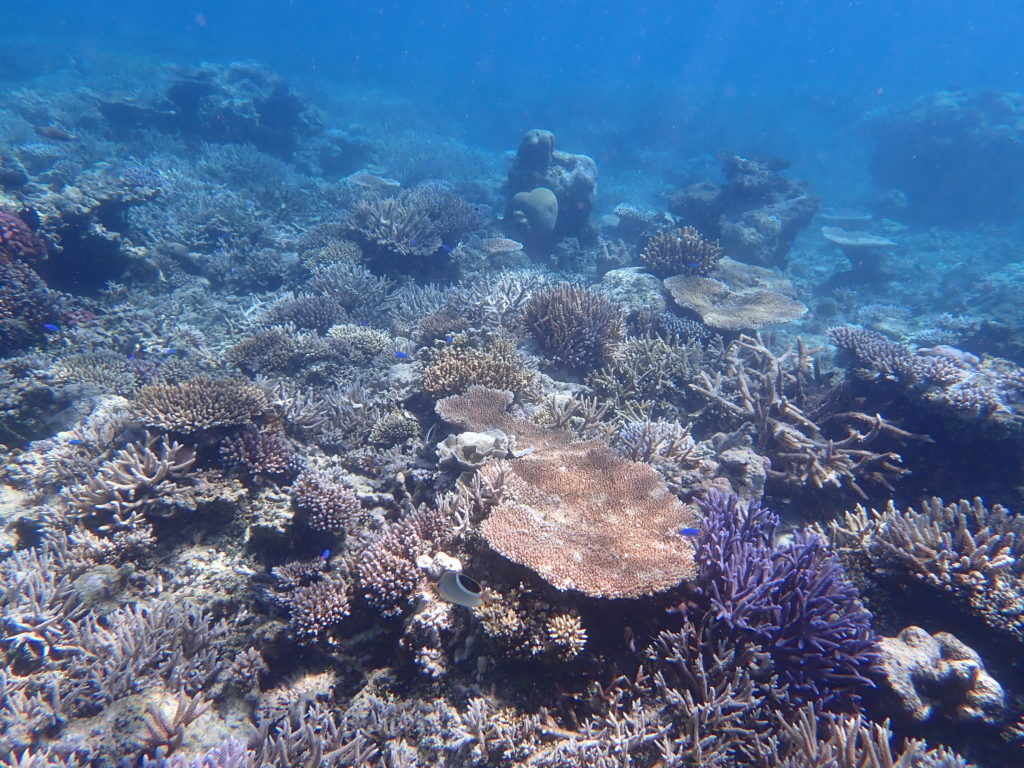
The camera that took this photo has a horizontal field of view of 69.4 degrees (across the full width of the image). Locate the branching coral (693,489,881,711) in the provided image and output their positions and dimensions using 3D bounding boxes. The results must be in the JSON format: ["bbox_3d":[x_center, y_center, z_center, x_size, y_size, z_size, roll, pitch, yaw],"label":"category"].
[{"bbox_3d":[0.605,0.475,1.630,0.370,0.360,0.340,0,26,0],"label":"branching coral"}]

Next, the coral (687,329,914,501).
[{"bbox_3d":[0.907,0.098,2.300,0.640,0.400,0.480,0,26,0],"label":"coral"}]

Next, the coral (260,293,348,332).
[{"bbox_3d":[-0.898,-0.309,3.200,0.370,0.140,0.320,0,26,0],"label":"coral"}]

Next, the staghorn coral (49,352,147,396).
[{"bbox_3d":[-1.597,-0.037,2.850,0.380,0.150,0.320,-15,29,-28],"label":"staghorn coral"}]

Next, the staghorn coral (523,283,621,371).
[{"bbox_3d":[0.254,-0.237,3.100,0.410,0.340,0.380,2,25,5],"label":"staghorn coral"}]

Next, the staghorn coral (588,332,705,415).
[{"bbox_3d":[0.476,-0.033,2.600,0.400,0.250,0.350,0,26,0],"label":"staghorn coral"}]

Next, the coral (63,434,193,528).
[{"bbox_3d":[-1.112,0.283,2.150,0.380,0.240,0.340,-14,29,-28],"label":"coral"}]

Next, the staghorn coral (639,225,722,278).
[{"bbox_3d":[0.911,-0.717,4.000,0.450,0.280,0.410,6,26,12],"label":"staghorn coral"}]

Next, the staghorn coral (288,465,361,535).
[{"bbox_3d":[-0.504,0.312,2.000,0.200,0.180,0.190,-7,26,-15],"label":"staghorn coral"}]

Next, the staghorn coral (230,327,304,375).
[{"bbox_3d":[-1.029,-0.136,3.100,0.320,0.190,0.290,-9,26,-18],"label":"staghorn coral"}]

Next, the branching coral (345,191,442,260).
[{"bbox_3d":[-0.657,-0.879,4.100,0.540,0.340,0.460,0,26,0],"label":"branching coral"}]

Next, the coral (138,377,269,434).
[{"bbox_3d":[-1.046,0.073,2.500,0.460,0.180,0.380,-11,27,-23],"label":"coral"}]

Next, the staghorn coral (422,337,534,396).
[{"bbox_3d":[-0.127,-0.066,2.800,0.420,0.210,0.350,-1,25,-3],"label":"staghorn coral"}]

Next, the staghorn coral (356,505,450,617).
[{"bbox_3d":[-0.252,0.410,1.720,0.220,0.220,0.240,0,26,0],"label":"staghorn coral"}]

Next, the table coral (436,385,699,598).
[{"bbox_3d":[0.122,0.270,2.197,0.580,0.180,1.030,-9,26,-18],"label":"table coral"}]

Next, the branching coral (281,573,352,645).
[{"bbox_3d":[-0.481,0.555,1.820,0.175,0.165,0.165,-8,26,-17],"label":"branching coral"}]

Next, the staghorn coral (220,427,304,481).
[{"bbox_3d":[-0.742,0.207,2.200,0.240,0.140,0.200,0,26,0],"label":"staghorn coral"}]

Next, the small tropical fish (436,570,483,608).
[{"bbox_3d":[-0.128,0.500,1.800,0.130,0.085,0.028,10,27,21],"label":"small tropical fish"}]

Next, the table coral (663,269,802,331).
[{"bbox_3d":[0.922,-0.344,3.050,0.570,0.130,0.500,0,26,0],"label":"table coral"}]

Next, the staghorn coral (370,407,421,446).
[{"bbox_3d":[-0.373,0.138,2.350,0.165,0.105,0.150,0,26,0],"label":"staghorn coral"}]

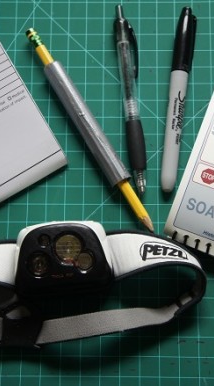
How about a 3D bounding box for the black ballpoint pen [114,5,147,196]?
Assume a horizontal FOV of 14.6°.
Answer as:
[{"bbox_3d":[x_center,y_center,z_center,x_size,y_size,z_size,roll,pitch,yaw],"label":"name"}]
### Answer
[{"bbox_3d":[0.016,-0.067,0.578,0.015,0.012,0.141,-6,74,0],"label":"black ballpoint pen"}]

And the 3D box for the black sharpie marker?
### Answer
[{"bbox_3d":[0.049,-0.066,0.576,0.013,0.013,0.138,7,74,3],"label":"black sharpie marker"}]

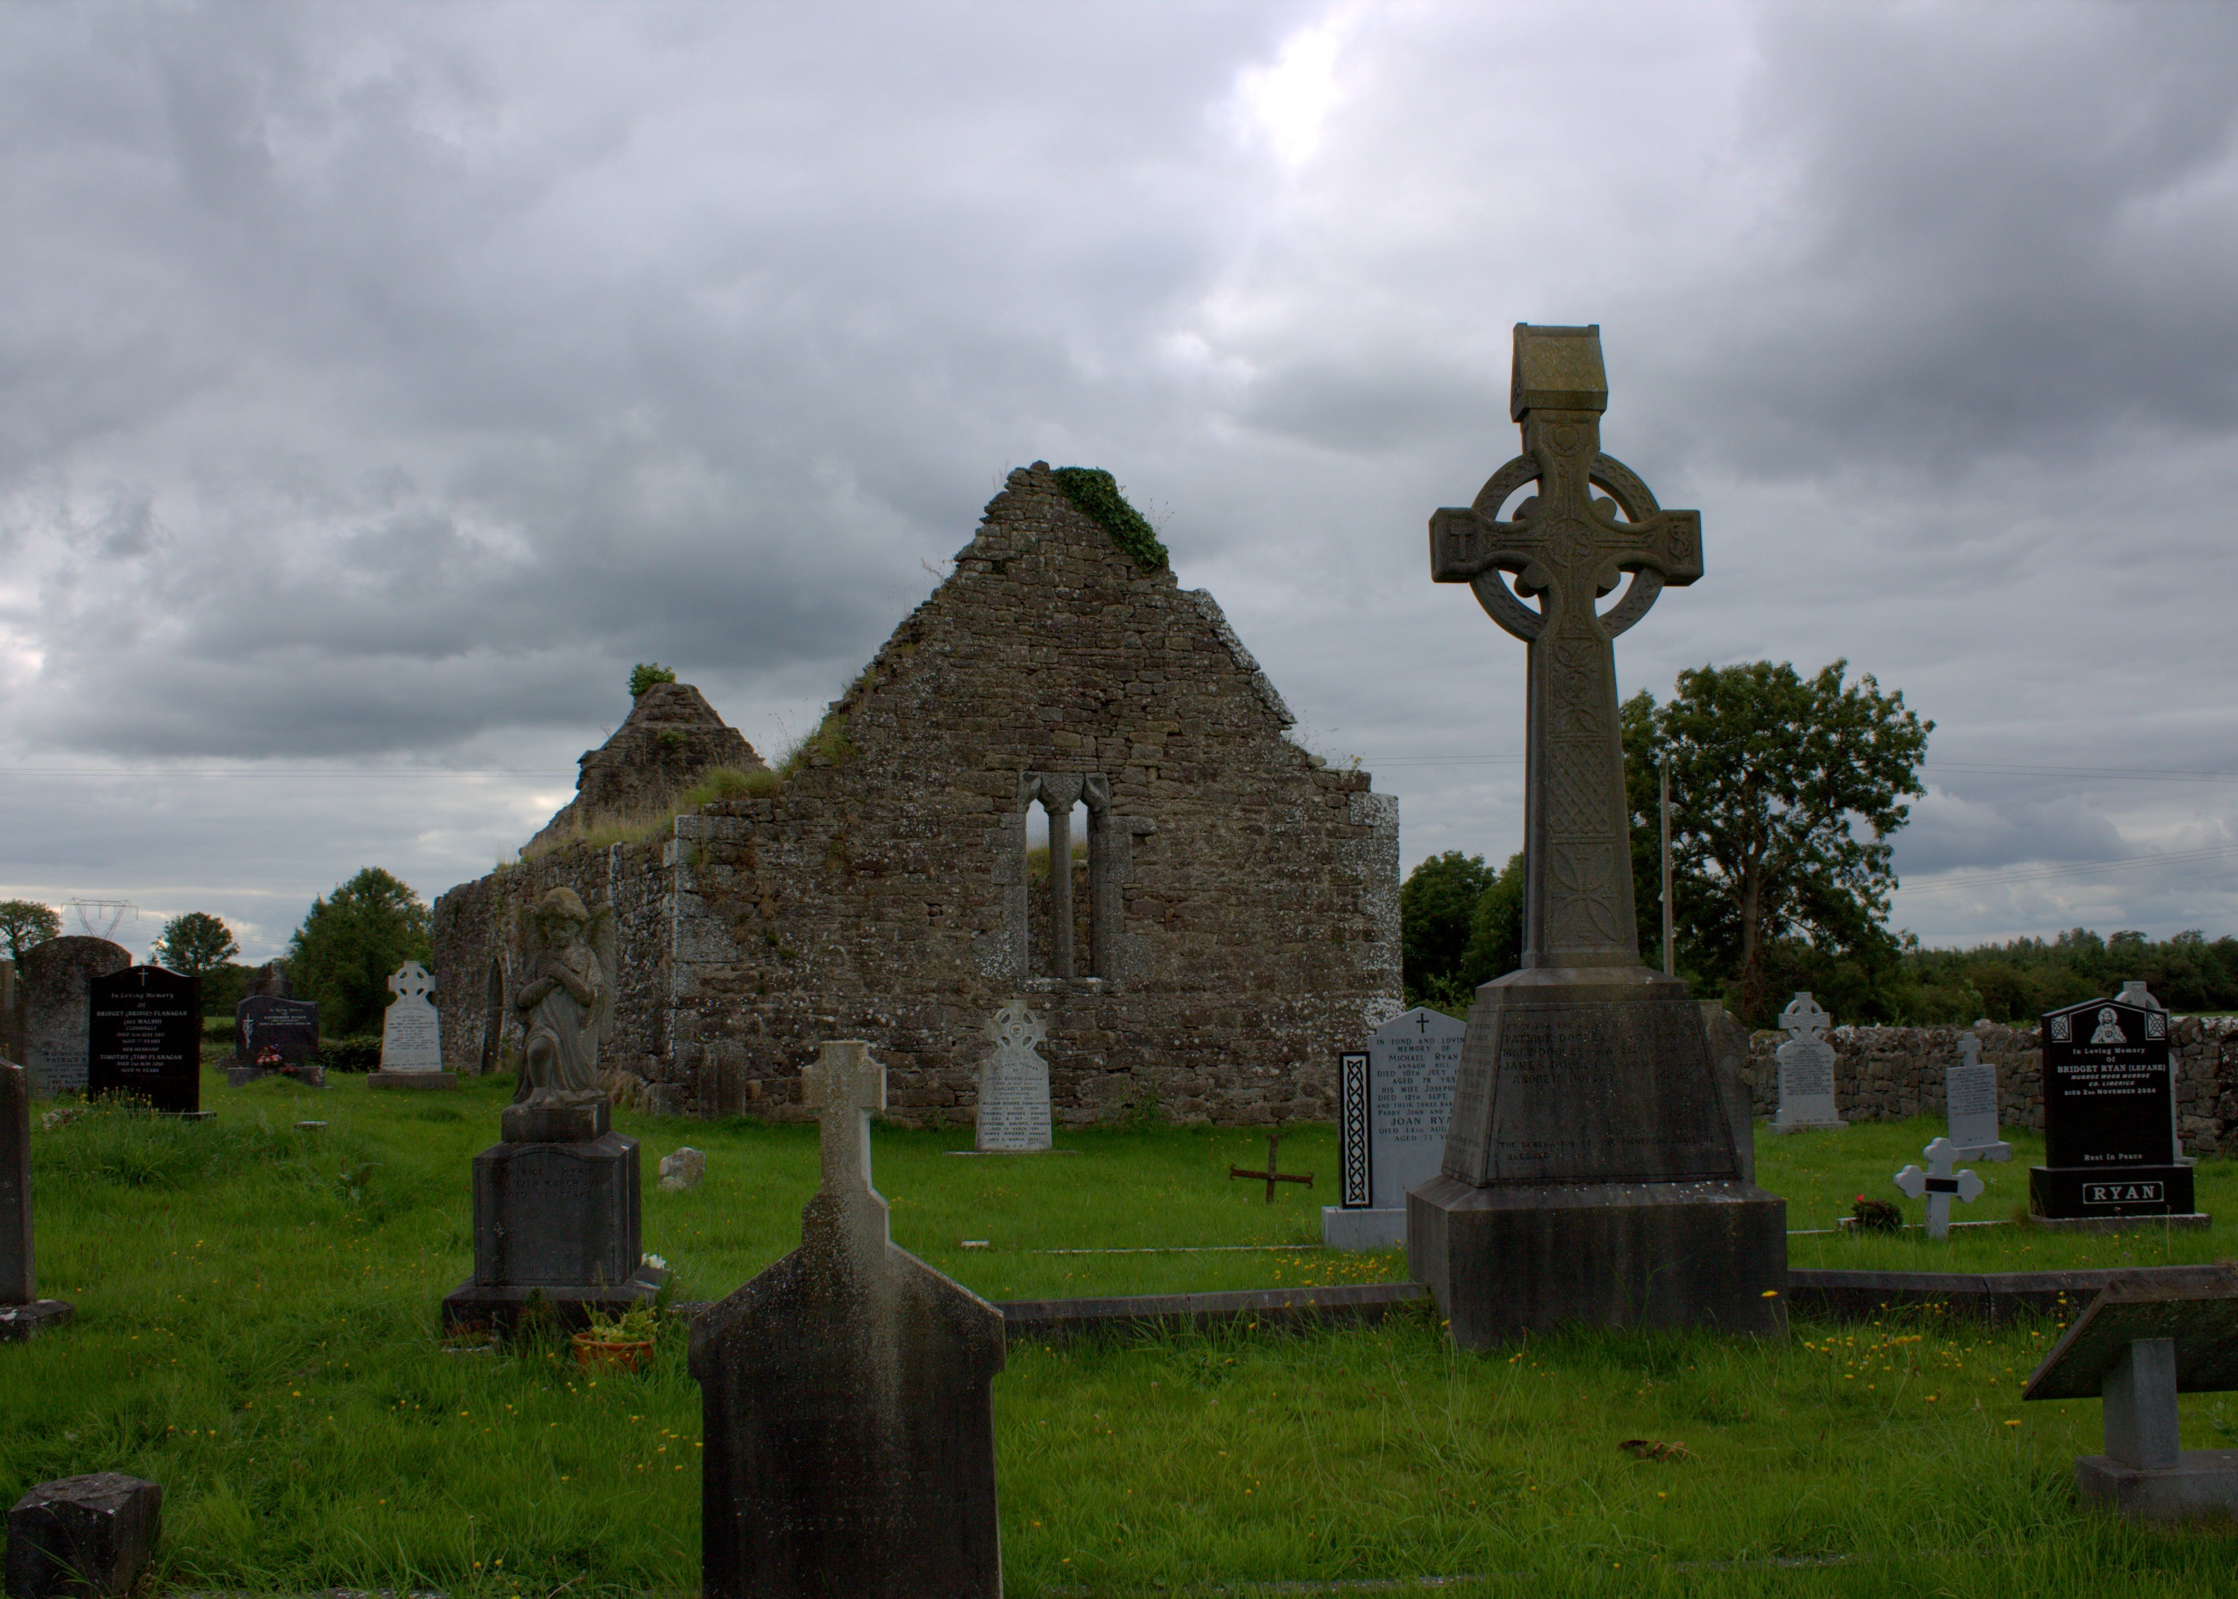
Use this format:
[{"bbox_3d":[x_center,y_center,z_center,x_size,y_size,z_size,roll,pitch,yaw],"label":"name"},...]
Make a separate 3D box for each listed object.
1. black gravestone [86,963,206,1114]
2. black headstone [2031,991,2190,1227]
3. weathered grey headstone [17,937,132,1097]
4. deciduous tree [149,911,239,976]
[{"bbox_3d":[-8.143,2.008,15.600,0.860,1.220,0.100,-1,-5,0],"label":"black gravestone"},{"bbox_3d":[6.550,2.022,12.300,0.870,1.450,0.270,-1,-5,5],"label":"black headstone"},{"bbox_3d":[-10.047,2.136,18.000,0.980,1.550,0.160,0,-5,-3],"label":"weathered grey headstone"},{"bbox_3d":[-66.355,12.491,134.498,6.000,8.891,6.000,3,-7,-26],"label":"deciduous tree"}]

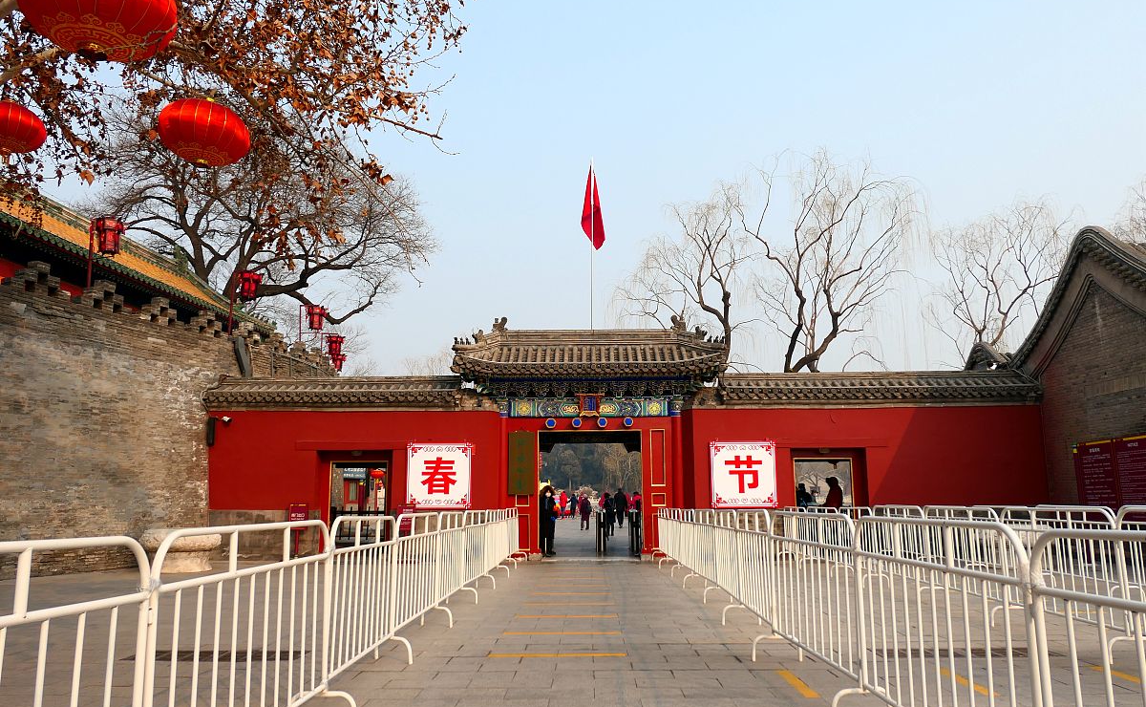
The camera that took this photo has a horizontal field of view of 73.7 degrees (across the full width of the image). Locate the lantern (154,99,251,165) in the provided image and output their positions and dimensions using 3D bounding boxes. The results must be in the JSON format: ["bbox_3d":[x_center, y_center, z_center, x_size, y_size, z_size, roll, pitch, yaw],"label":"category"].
[{"bbox_3d":[-2.920,-1.749,6.072,0.660,0.490,0.660,0,-10,0],"label":"lantern"}]

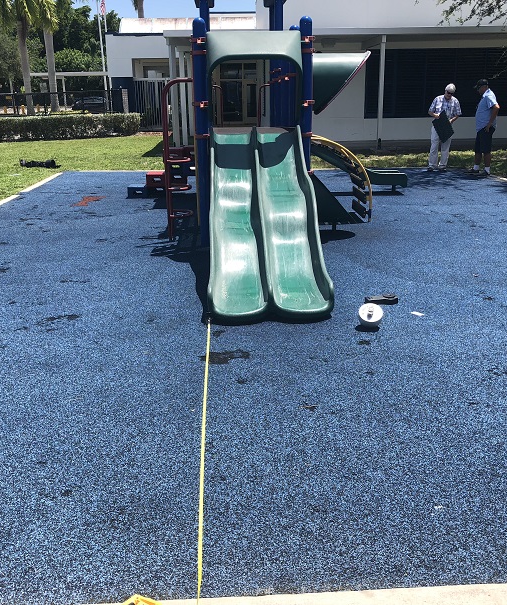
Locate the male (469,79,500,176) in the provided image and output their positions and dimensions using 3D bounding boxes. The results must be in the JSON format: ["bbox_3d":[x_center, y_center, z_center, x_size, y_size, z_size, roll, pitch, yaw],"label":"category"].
[{"bbox_3d":[4.519,-3.413,12.752,0.540,1.789,0.500,0,17,3],"label":"male"}]

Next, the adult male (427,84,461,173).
[{"bbox_3d":[3.938,-3.605,13.478,0.620,1.737,0.420,2,17,7],"label":"adult male"}]

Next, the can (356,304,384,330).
[{"bbox_3d":[0.786,0.092,4.354,0.161,0.120,0.161,3,48,10],"label":"can"}]

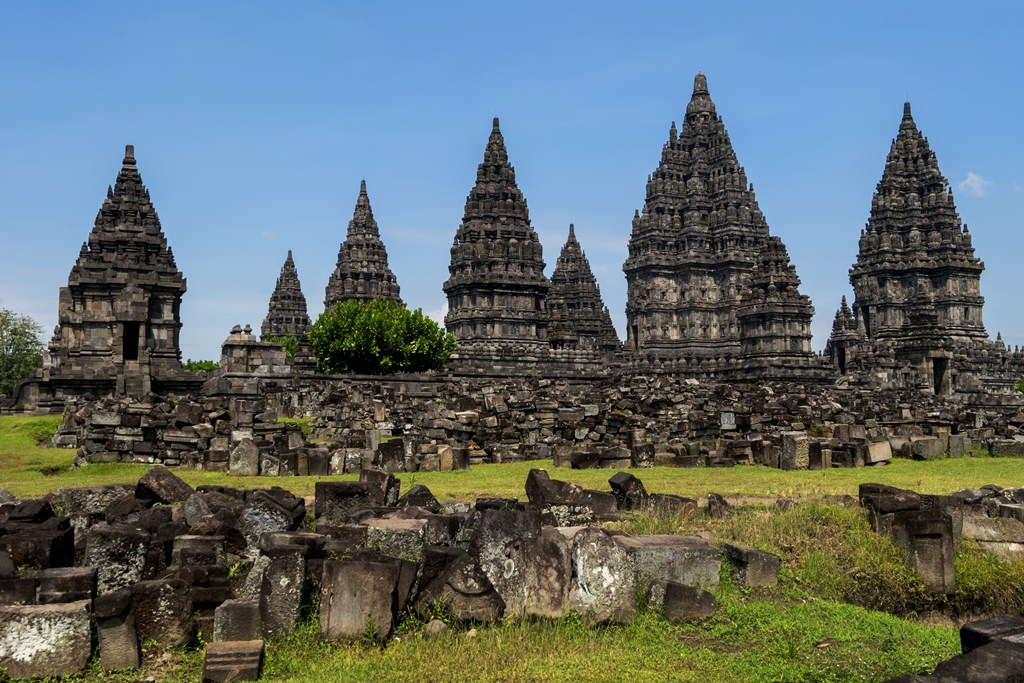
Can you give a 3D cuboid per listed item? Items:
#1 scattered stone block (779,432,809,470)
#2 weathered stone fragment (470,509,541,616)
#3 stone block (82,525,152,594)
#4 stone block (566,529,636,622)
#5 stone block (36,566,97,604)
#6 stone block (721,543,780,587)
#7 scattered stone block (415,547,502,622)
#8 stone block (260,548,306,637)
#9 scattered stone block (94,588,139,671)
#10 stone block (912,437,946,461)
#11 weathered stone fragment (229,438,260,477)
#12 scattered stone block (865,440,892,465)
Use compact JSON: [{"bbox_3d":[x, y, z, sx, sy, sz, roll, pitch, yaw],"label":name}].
[{"bbox_3d":[4.866,1.904,17.120,0.350,0.610,0.350,2,-4,-29],"label":"scattered stone block"},{"bbox_3d":[-0.049,1.665,7.518,0.530,0.810,0.350,0,-11,0],"label":"weathered stone fragment"},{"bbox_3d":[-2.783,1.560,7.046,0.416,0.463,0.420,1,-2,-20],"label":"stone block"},{"bbox_3d":[0.607,1.563,6.695,0.441,0.576,0.360,0,-2,5],"label":"stone block"},{"bbox_3d":[-2.609,1.430,5.850,0.300,0.143,0.300,1,-2,-19],"label":"stone block"},{"bbox_3d":[1.867,1.751,7.789,0.295,0.256,0.460,0,-2,-10],"label":"stone block"},{"bbox_3d":[-0.344,1.632,6.693,0.583,0.411,0.400,0,-2,0],"label":"scattered stone block"},{"bbox_3d":[-1.430,1.569,6.245,0.271,0.479,0.300,0,-2,-12],"label":"stone block"},{"bbox_3d":[-2.408,1.758,6.061,0.260,0.480,0.260,1,-3,-18],"label":"scattered stone block"},{"bbox_3d":[8.349,2.172,19.909,0.480,0.420,0.480,1,-3,-20],"label":"stone block"},{"bbox_3d":[-4.413,1.911,16.439,0.488,0.592,0.330,0,-2,-12],"label":"weathered stone fragment"},{"bbox_3d":[6.852,2.079,18.613,0.440,0.360,0.320,-12,-3,-1],"label":"scattered stone block"}]

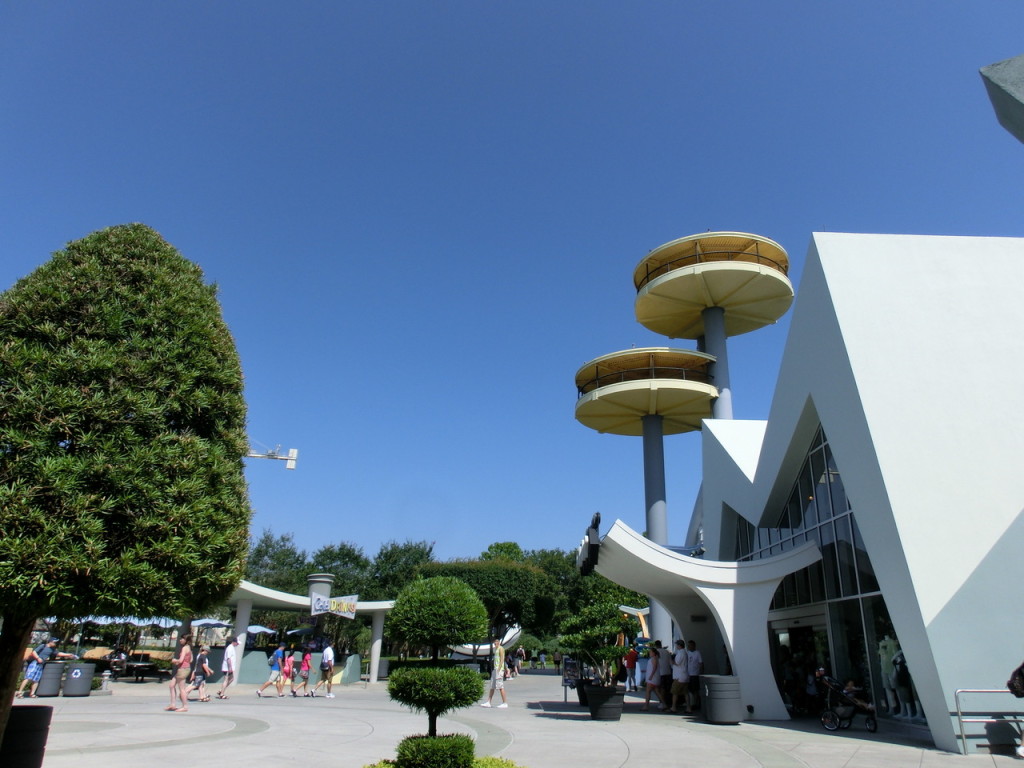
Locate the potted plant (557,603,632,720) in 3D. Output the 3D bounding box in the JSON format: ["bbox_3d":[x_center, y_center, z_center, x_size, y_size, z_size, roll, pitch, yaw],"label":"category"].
[{"bbox_3d":[2.135,6.884,17.521,1.750,2.500,1.700,1,-21,0],"label":"potted plant"}]

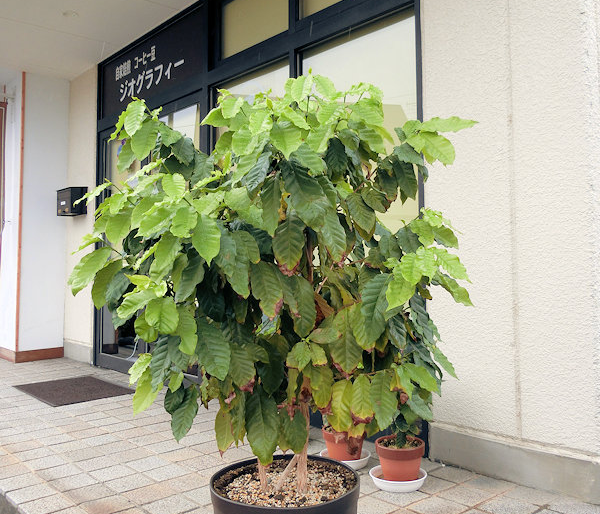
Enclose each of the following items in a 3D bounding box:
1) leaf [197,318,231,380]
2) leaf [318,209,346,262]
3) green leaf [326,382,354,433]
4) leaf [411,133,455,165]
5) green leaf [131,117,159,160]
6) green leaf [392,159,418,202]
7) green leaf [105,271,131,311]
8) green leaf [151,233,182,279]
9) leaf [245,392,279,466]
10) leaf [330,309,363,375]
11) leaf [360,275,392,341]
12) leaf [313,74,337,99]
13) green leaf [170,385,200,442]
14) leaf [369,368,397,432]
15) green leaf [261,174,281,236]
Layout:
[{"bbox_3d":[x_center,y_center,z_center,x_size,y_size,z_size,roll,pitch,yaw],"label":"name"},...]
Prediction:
[{"bbox_3d":[-0.157,0.163,1.048,0.060,0.125,0.025,-21,-12,8],"label":"leaf"},{"bbox_3d":[0.062,-0.045,1.165,0.055,0.119,0.022,-12,-15,-11],"label":"leaf"},{"bbox_3d":[0.079,0.280,1.090,0.043,0.102,0.022,12,-25,7],"label":"green leaf"},{"bbox_3d":[0.295,-0.239,1.275,0.068,0.110,0.022,-21,-29,-22],"label":"leaf"},{"bbox_3d":[-0.311,-0.238,1.170,0.051,0.094,0.022,14,-13,-8],"label":"green leaf"},{"bbox_3d":[0.215,-0.157,1.180,0.046,0.097,0.022,-20,-9,-7],"label":"green leaf"},{"bbox_3d":[-0.363,0.065,1.160,0.049,0.096,0.022,14,-24,8],"label":"green leaf"},{"bbox_3d":[-0.266,-0.002,1.155,0.060,0.115,0.025,9,-27,14],"label":"green leaf"},{"bbox_3d":[-0.074,0.337,1.150,0.062,0.150,0.032,-7,-24,-6],"label":"leaf"},{"bbox_3d":[0.086,0.154,1.060,0.060,0.127,0.028,-2,-9,0],"label":"leaf"},{"bbox_3d":[0.155,0.102,1.140,0.053,0.139,0.032,15,-13,24],"label":"leaf"},{"bbox_3d":[0.052,-0.373,1.270,0.050,0.072,0.022,-38,0,-28],"label":"leaf"},{"bbox_3d":[-0.223,0.307,1.130,0.049,0.111,0.022,10,-11,18],"label":"green leaf"},{"bbox_3d":[0.175,0.299,1.210,0.058,0.125,0.020,4,-9,-2],"label":"leaf"},{"bbox_3d":[-0.049,-0.107,1.160,0.050,0.137,0.025,-2,-18,19],"label":"green leaf"}]

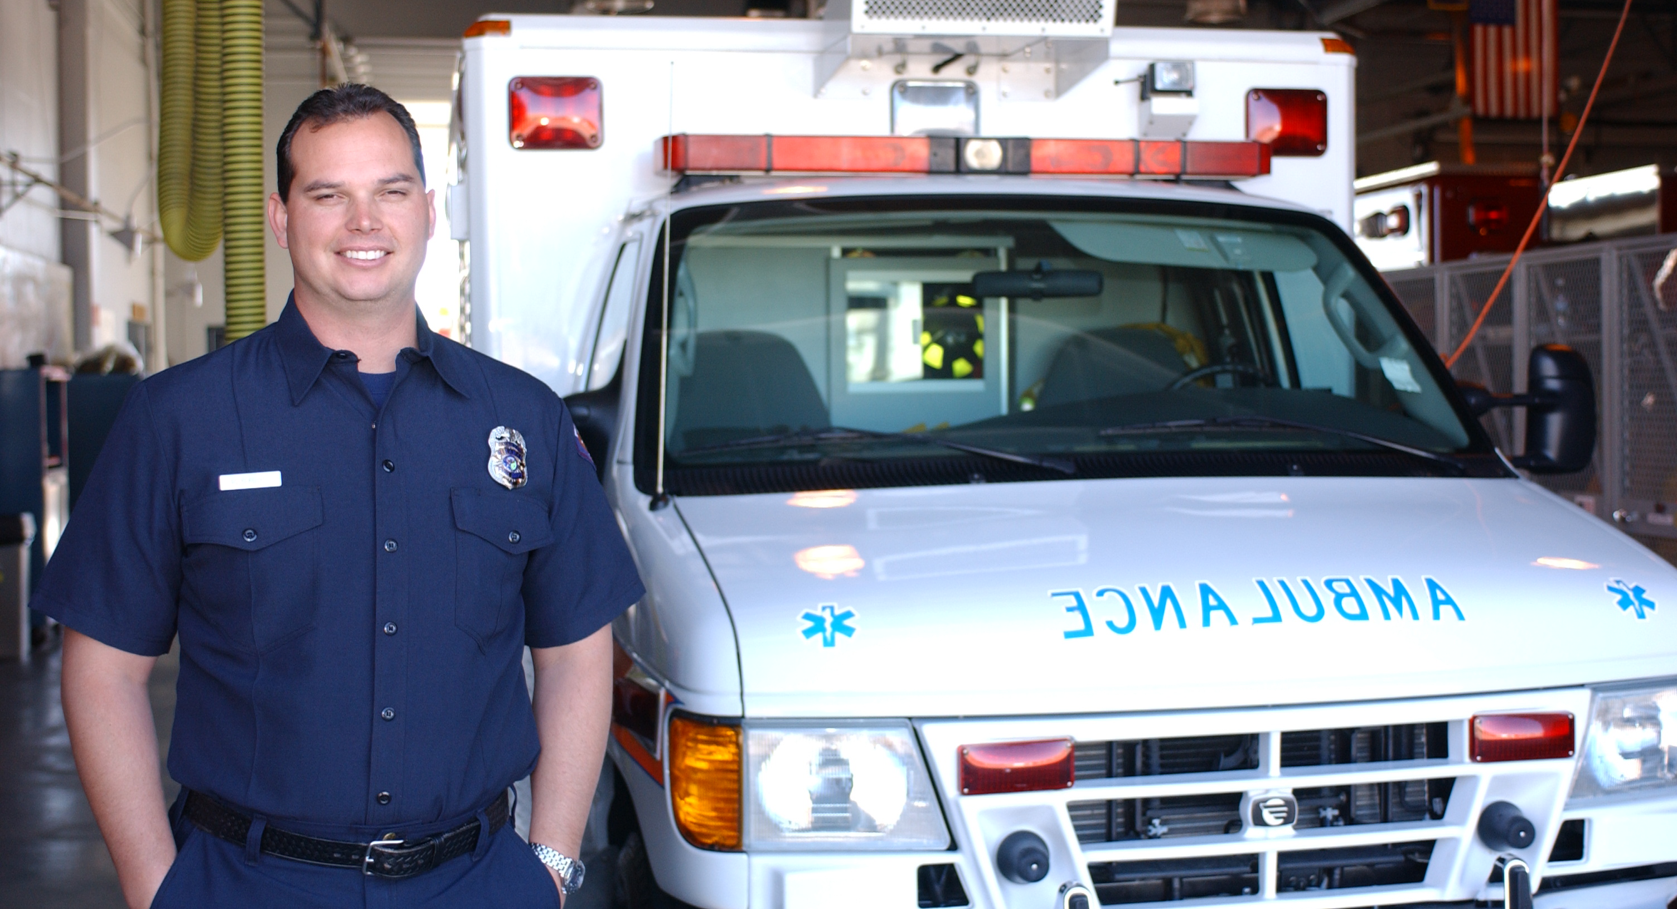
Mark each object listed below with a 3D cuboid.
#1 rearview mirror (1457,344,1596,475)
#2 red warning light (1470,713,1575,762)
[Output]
[{"bbox_3d":[1.517,-0.100,4.314,0.320,0.288,0.165,-2,3,-21],"label":"rearview mirror"},{"bbox_3d":[1.111,0.459,3.150,0.182,0.076,0.045,-1,3,-12],"label":"red warning light"}]

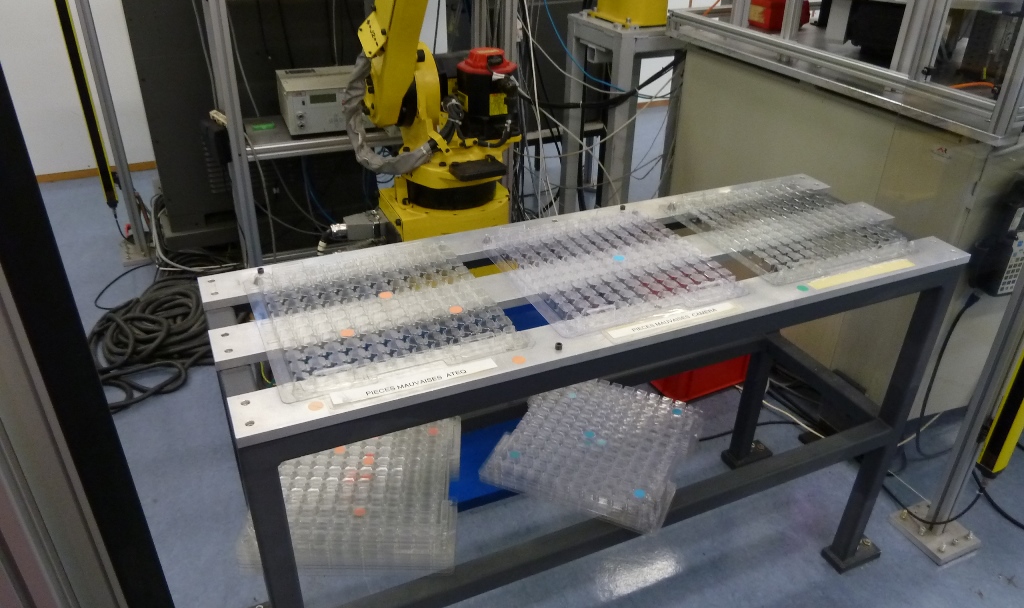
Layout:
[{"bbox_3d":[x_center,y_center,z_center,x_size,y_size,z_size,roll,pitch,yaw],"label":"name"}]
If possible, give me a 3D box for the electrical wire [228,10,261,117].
[{"bbox_3d":[-0.970,-0.863,2.680,0.063,0.392,0.038,-12,33,-23],"label":"electrical wire"}]

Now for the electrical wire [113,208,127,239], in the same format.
[{"bbox_3d":[-1.846,-0.372,3.485,0.031,0.215,0.100,-12,33,-23],"label":"electrical wire"}]

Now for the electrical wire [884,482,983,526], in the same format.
[{"bbox_3d":[1.221,0.540,2.161,0.158,0.138,0.218,-12,33,-23],"label":"electrical wire"}]

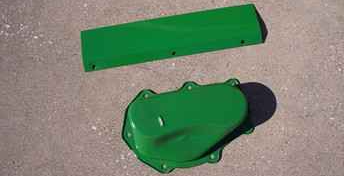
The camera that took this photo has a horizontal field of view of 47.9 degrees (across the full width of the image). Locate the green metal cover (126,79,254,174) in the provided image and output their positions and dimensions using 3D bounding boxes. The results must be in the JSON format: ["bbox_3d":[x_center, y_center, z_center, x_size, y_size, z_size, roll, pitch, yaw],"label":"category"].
[{"bbox_3d":[0.047,0.098,1.161,0.402,0.085,0.271,-11,71,-5],"label":"green metal cover"}]

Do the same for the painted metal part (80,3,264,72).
[{"bbox_3d":[0.001,-0.174,1.287,0.604,0.025,0.154,-10,71,-5],"label":"painted metal part"}]

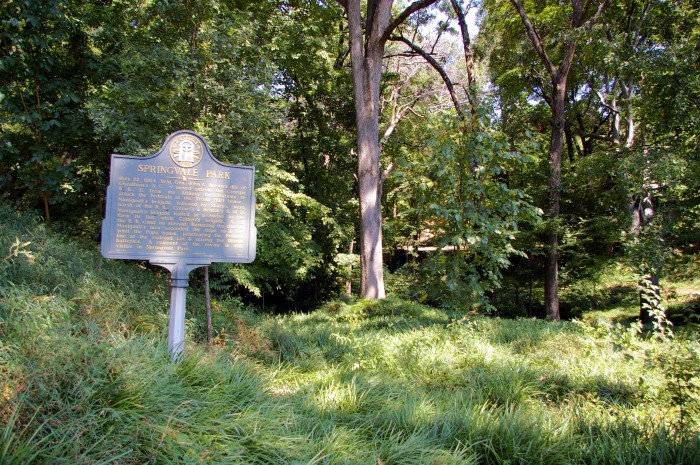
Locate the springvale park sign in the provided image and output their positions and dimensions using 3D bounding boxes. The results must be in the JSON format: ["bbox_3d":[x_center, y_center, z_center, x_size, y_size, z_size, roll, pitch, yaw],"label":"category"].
[{"bbox_3d":[-1.222,0.133,3.816,1.067,1.745,0.115,3,0,-17],"label":"springvale park sign"}]

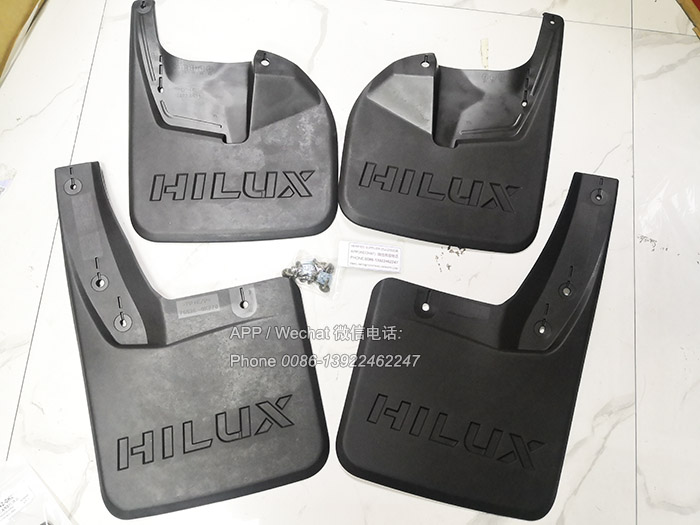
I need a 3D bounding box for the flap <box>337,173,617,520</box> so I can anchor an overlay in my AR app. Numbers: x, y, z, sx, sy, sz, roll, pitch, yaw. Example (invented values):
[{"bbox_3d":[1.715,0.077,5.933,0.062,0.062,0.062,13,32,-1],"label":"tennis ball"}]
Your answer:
[{"bbox_3d":[0.176,0.068,0.720,0.299,0.045,0.486,16,78,1],"label":"flap"}]

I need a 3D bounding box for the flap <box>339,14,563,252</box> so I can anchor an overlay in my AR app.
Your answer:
[{"bbox_3d":[0.150,-0.216,0.777,0.296,0.050,0.386,10,78,0],"label":"flap"}]

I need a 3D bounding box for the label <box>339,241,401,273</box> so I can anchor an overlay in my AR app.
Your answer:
[{"bbox_3d":[0.028,-0.007,0.753,0.086,0.002,0.036,6,78,-1],"label":"label"}]

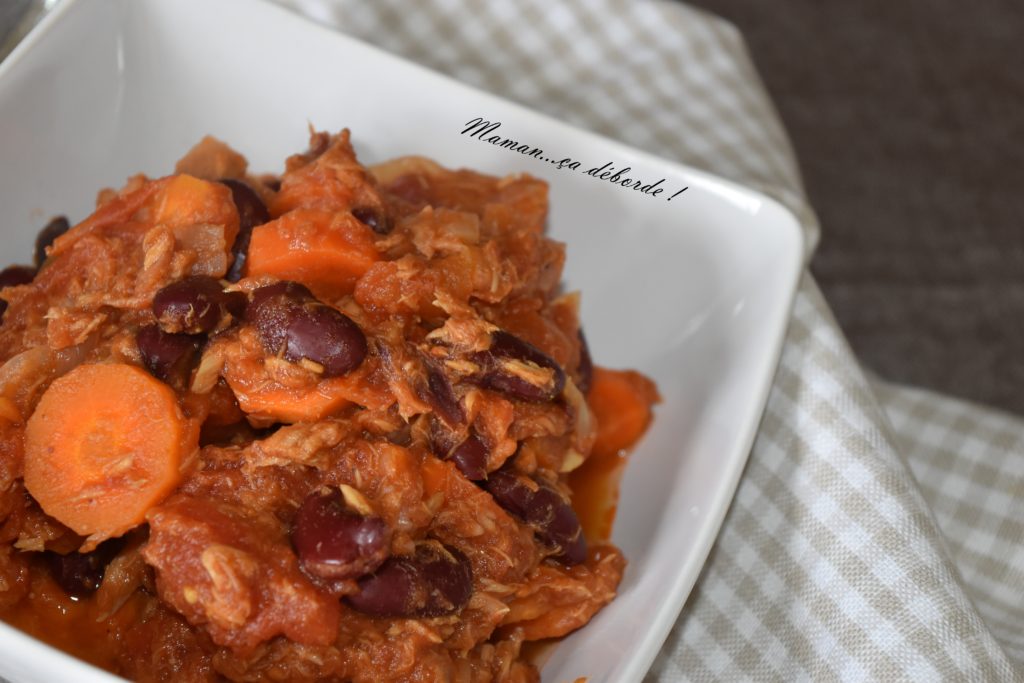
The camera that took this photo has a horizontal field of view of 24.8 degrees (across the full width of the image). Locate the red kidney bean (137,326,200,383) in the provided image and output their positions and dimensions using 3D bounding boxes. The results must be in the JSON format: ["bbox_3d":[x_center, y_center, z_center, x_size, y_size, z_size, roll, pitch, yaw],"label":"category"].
[{"bbox_3d":[-0.049,0.002,0.339,0.009,0.015,0.010,8,57,52],"label":"red kidney bean"}]

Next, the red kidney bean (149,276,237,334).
[{"bbox_3d":[-0.046,-0.005,0.338,0.015,0.009,0.009,3,63,-27],"label":"red kidney bean"}]

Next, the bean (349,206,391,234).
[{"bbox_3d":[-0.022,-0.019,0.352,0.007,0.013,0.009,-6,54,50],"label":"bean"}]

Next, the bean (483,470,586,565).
[{"bbox_3d":[0.003,0.025,0.332,0.018,0.009,0.009,42,71,-3],"label":"bean"}]

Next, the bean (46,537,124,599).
[{"bbox_3d":[-0.062,0.031,0.336,0.010,0.009,0.015,33,48,14],"label":"bean"}]

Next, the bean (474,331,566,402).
[{"bbox_3d":[0.000,0.003,0.338,0.018,0.009,0.010,28,69,0],"label":"bean"}]

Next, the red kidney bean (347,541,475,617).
[{"bbox_3d":[-0.014,0.033,0.325,0.018,0.009,0.010,-15,67,-6],"label":"red kidney bean"}]

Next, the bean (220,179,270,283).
[{"bbox_3d":[-0.041,-0.017,0.350,0.010,0.009,0.018,4,67,2],"label":"bean"}]

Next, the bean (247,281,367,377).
[{"bbox_3d":[-0.029,-0.002,0.335,0.019,0.009,0.011,30,69,-3],"label":"bean"}]

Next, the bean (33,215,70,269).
[{"bbox_3d":[-0.069,-0.014,0.358,0.009,0.009,0.015,25,69,11],"label":"bean"}]

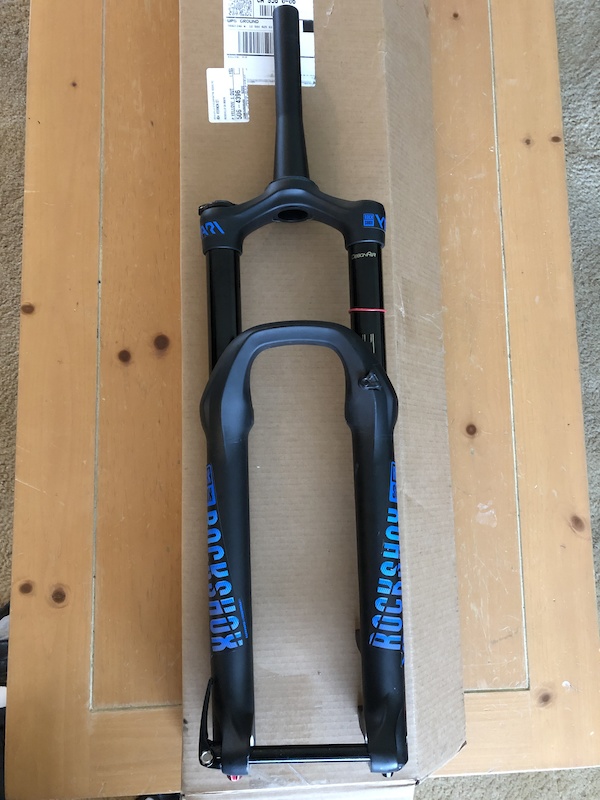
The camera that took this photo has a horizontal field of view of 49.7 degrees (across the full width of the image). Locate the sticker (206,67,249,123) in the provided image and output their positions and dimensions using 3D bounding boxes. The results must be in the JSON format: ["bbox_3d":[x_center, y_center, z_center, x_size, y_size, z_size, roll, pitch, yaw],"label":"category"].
[{"bbox_3d":[-0.081,-0.342,0.727,0.044,0.002,0.065,-3,84,-5],"label":"sticker"}]

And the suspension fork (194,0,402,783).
[{"bbox_3d":[-0.004,-0.035,0.659,0.205,0.100,0.794,-2,84,2],"label":"suspension fork"}]

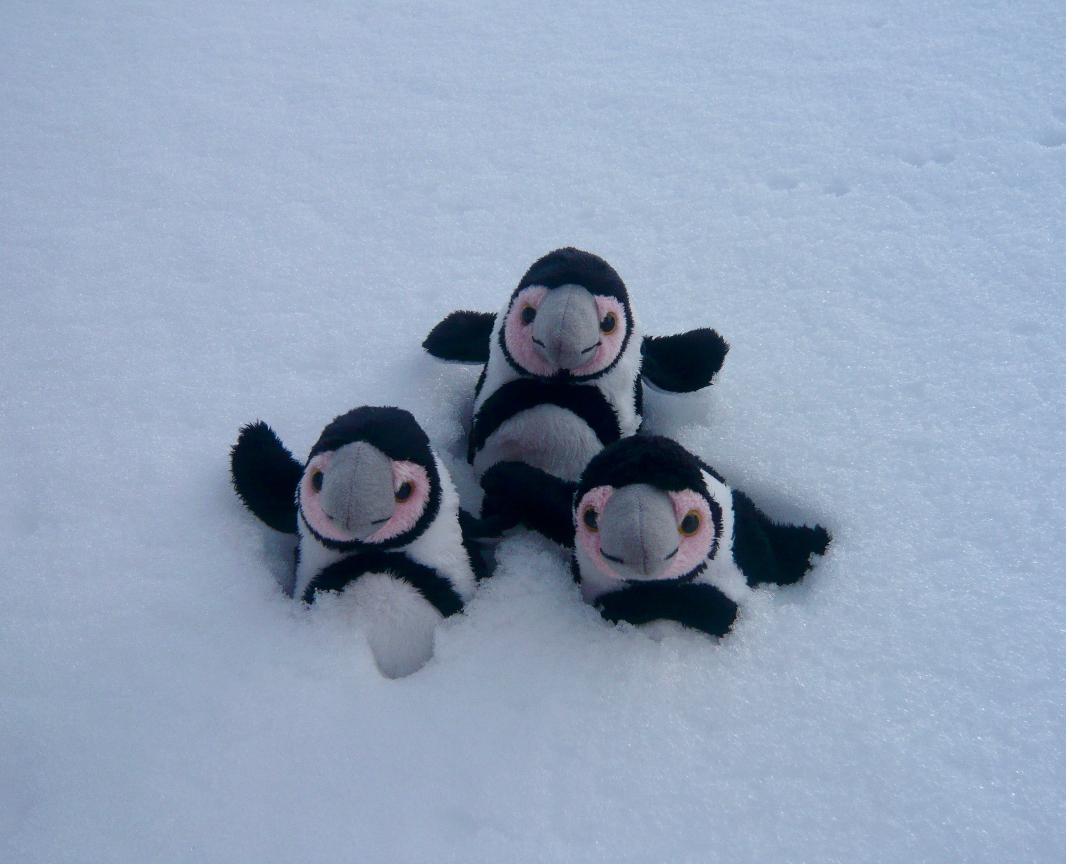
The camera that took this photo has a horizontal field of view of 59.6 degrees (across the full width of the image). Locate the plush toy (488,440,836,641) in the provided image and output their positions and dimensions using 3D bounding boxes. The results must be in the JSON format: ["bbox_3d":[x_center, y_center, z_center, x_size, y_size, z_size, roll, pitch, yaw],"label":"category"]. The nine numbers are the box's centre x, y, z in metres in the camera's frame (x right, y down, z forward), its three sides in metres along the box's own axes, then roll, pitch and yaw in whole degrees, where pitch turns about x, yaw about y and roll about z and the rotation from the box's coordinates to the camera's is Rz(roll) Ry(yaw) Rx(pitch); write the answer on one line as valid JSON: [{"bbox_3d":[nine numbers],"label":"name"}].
[{"bbox_3d":[0.067,0.086,0.583,0.211,0.191,0.126,9,36,9],"label":"plush toy"}]

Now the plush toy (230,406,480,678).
[{"bbox_3d":[-0.097,0.071,0.598,0.177,0.191,0.126,4,31,1],"label":"plush toy"}]

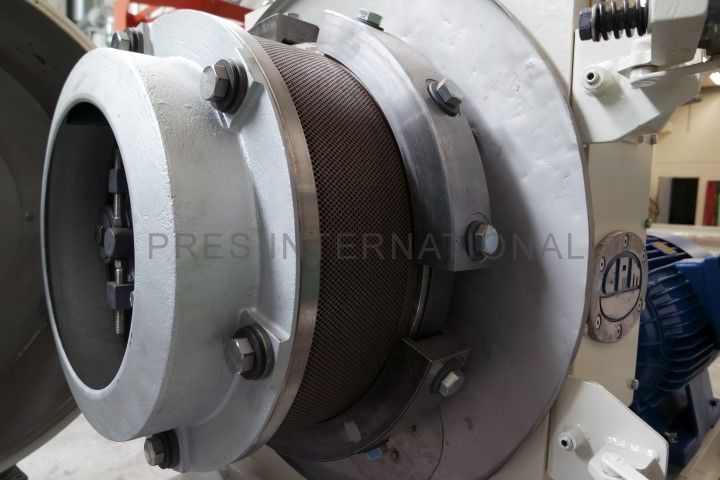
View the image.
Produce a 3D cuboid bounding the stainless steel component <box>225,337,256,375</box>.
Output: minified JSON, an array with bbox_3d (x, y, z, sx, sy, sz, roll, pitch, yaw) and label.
[{"bbox_3d":[-0.127,0.122,0.509,0.036,0.036,0.016,6,6,45],"label":"stainless steel component"}]

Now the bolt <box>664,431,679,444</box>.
[{"bbox_3d":[0.973,0.618,1.500,0.041,0.025,0.041,6,6,45],"label":"bolt"}]

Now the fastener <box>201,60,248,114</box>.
[{"bbox_3d":[-0.154,-0.172,0.536,0.058,0.058,0.031,6,6,45],"label":"fastener"}]

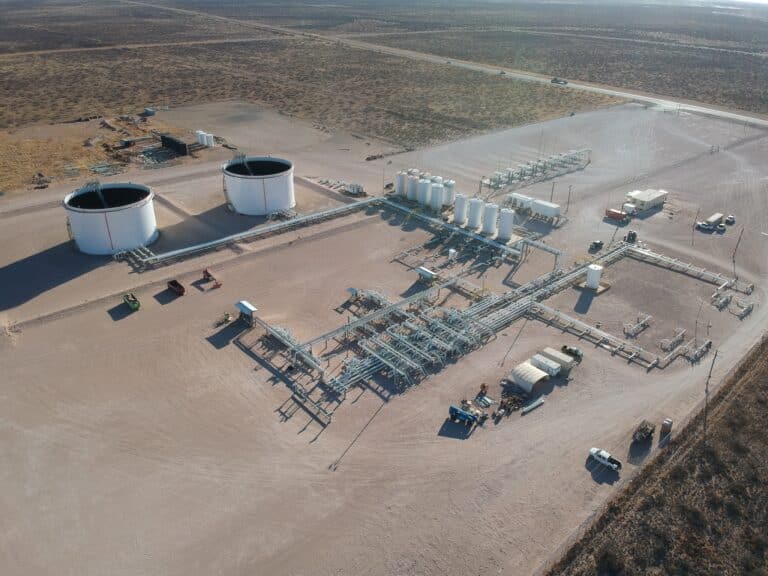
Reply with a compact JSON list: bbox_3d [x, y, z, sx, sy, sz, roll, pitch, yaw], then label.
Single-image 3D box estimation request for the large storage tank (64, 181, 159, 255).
[{"bbox_3d":[-88.560,-23.320,182.750,26.160,14.300,26.160,1,30,0],"label":"large storage tank"}]

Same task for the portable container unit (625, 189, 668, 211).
[{"bbox_3d":[103.120,-35.070,217.960,14.820,3.590,9.060,-18,35,-30],"label":"portable container unit"}]

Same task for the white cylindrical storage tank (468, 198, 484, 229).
[{"bbox_3d":[35.577,-28.784,215.554,4.590,10.500,4.590,3,29,0],"label":"white cylindrical storage tank"}]

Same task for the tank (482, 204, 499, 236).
[{"bbox_3d":[36.510,-23.830,190.520,4.800,9.900,4.800,1,30,0],"label":"tank"}]

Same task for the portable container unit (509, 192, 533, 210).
[{"bbox_3d":[58.165,-36.799,235.059,3.300,3.700,9.200,-24,39,-38],"label":"portable container unit"}]

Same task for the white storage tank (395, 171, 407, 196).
[{"bbox_3d":[7.714,-45.446,243.805,4.940,9.600,4.940,3,29,0],"label":"white storage tank"}]

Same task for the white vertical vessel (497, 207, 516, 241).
[{"bbox_3d":[41.340,-21.690,186.840,4.800,9.900,4.800,1,30,0],"label":"white vertical vessel"}]

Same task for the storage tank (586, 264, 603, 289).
[{"bbox_3d":[60.170,-3.380,158.880,3.630,6.050,3.630,1,30,0],"label":"storage tank"}]

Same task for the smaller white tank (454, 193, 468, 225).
[{"bbox_3d":[27.630,-28.290,198.200,4.800,9.900,4.800,1,30,0],"label":"smaller white tank"}]

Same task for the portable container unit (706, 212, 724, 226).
[{"bbox_3d":[137.522,-27.999,230.870,2.450,2.700,12.200,28,38,37],"label":"portable container unit"}]

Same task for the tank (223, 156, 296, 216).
[{"bbox_3d":[-49.909,-41.721,226.496,27.000,15.200,27.000,3,29,0],"label":"tank"}]

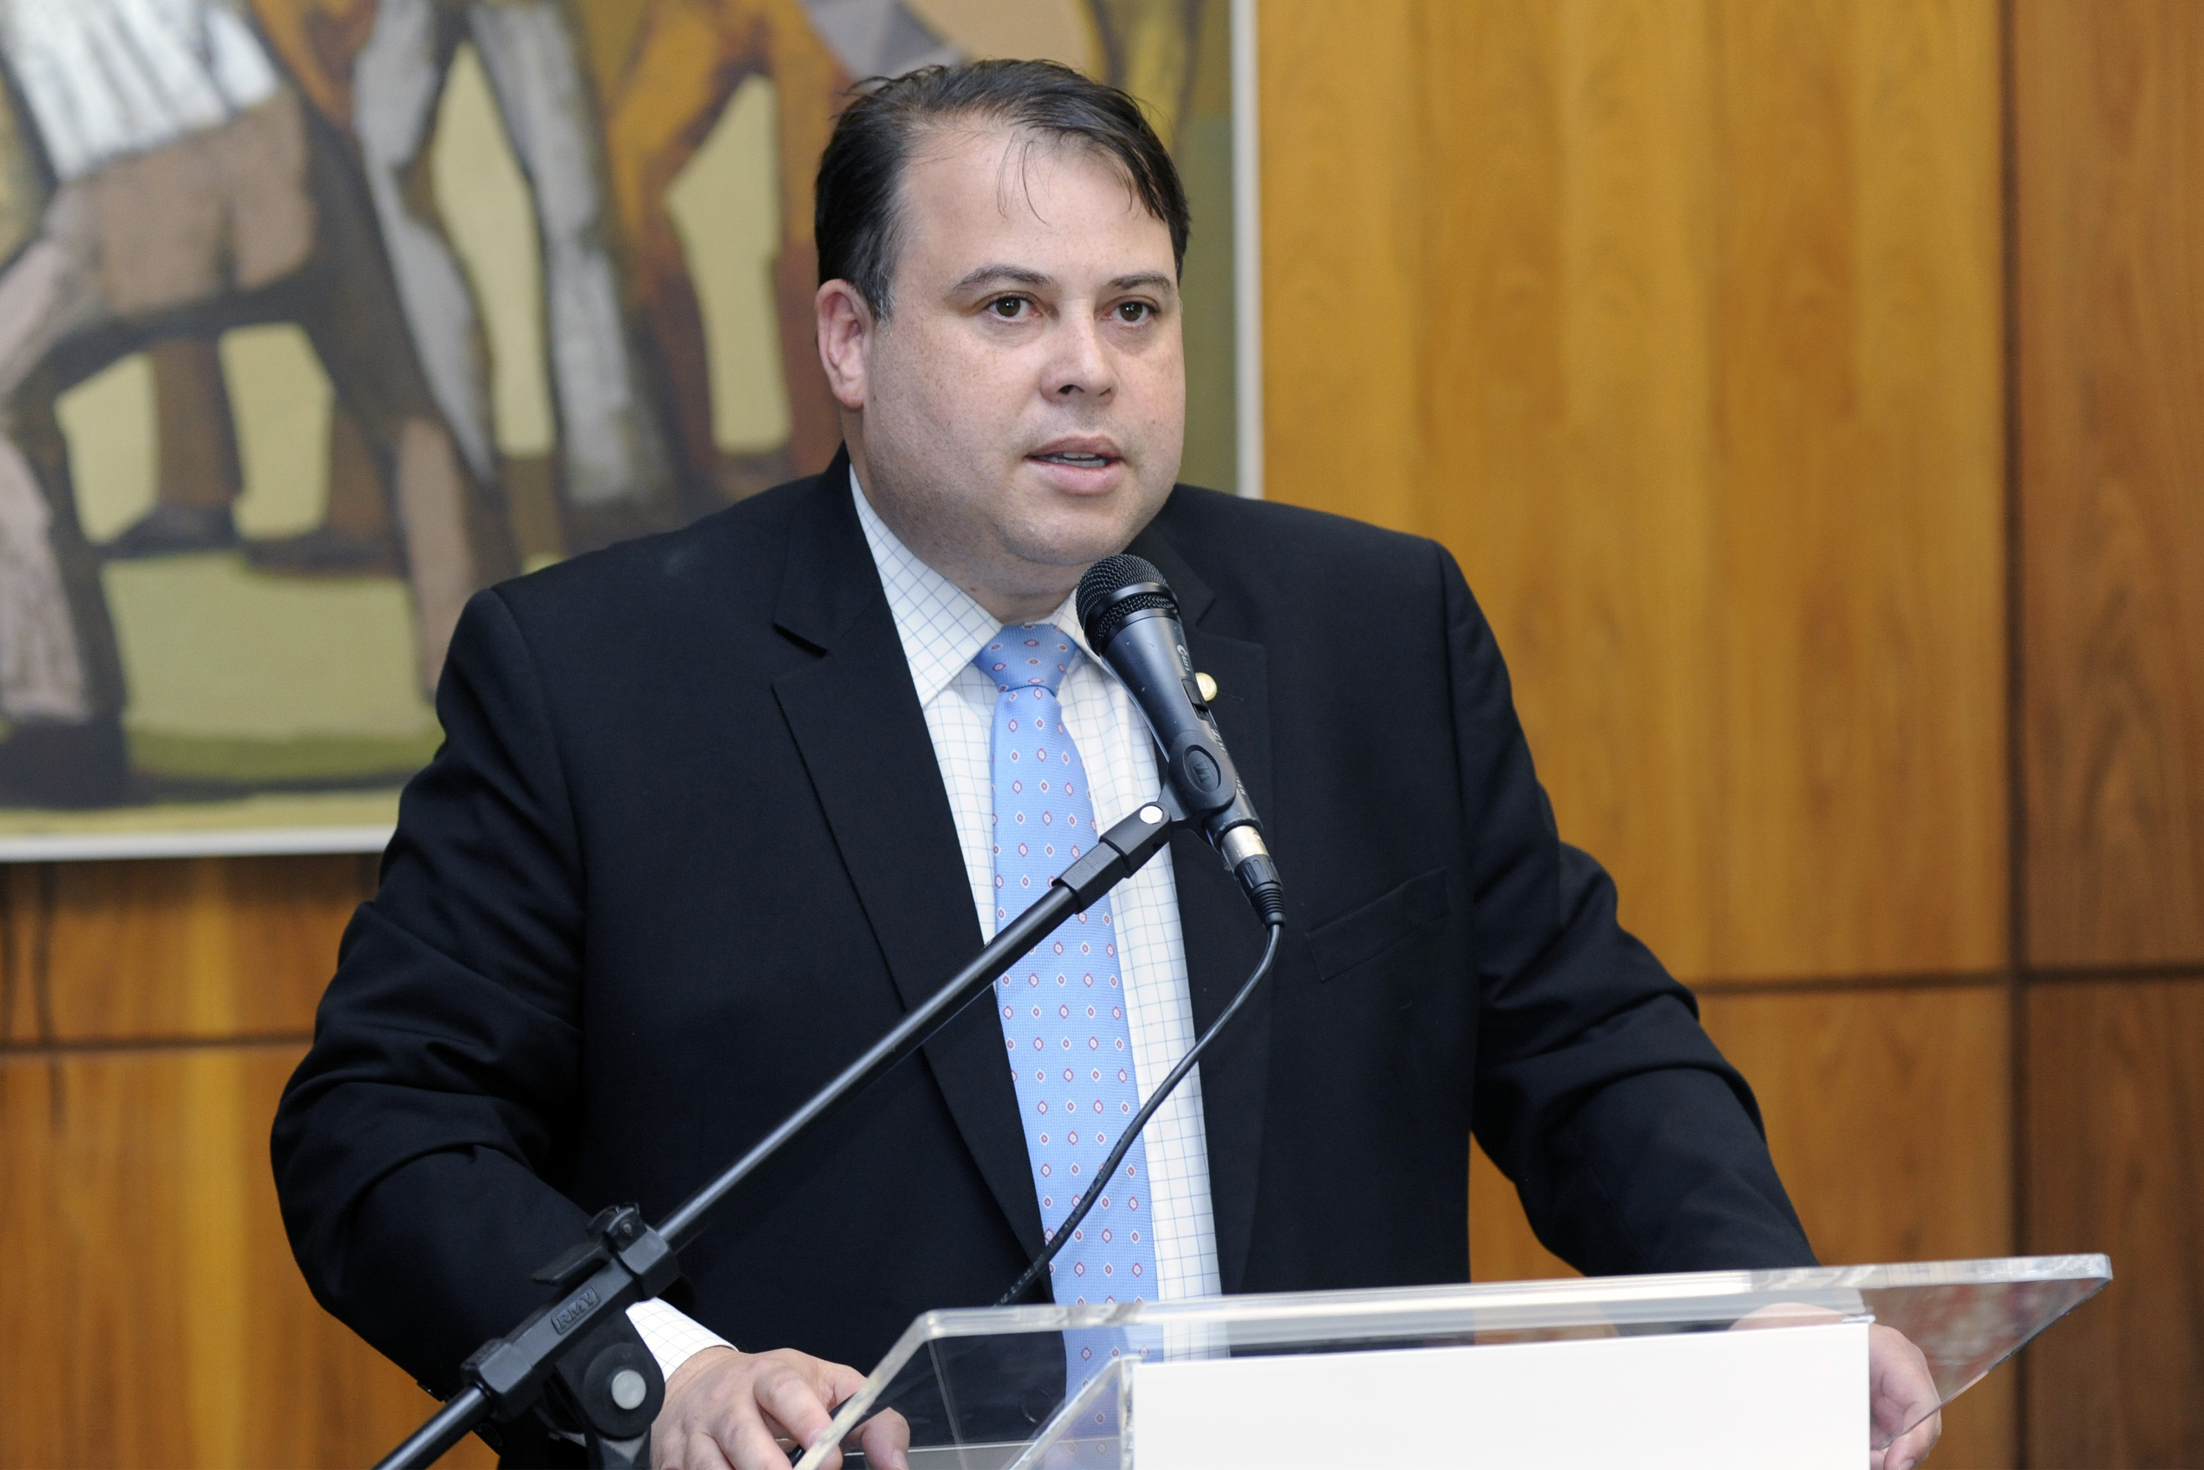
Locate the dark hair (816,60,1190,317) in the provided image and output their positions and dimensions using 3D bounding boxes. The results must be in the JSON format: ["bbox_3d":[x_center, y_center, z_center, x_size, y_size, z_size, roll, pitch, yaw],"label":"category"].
[{"bbox_3d":[-0.050,-0.264,3.170,0.185,0.175,0.215,-2,2,-24],"label":"dark hair"}]

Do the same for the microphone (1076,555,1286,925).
[{"bbox_3d":[0.044,0.002,2.970,0.052,0.215,0.052,-40,-29,24],"label":"microphone"}]

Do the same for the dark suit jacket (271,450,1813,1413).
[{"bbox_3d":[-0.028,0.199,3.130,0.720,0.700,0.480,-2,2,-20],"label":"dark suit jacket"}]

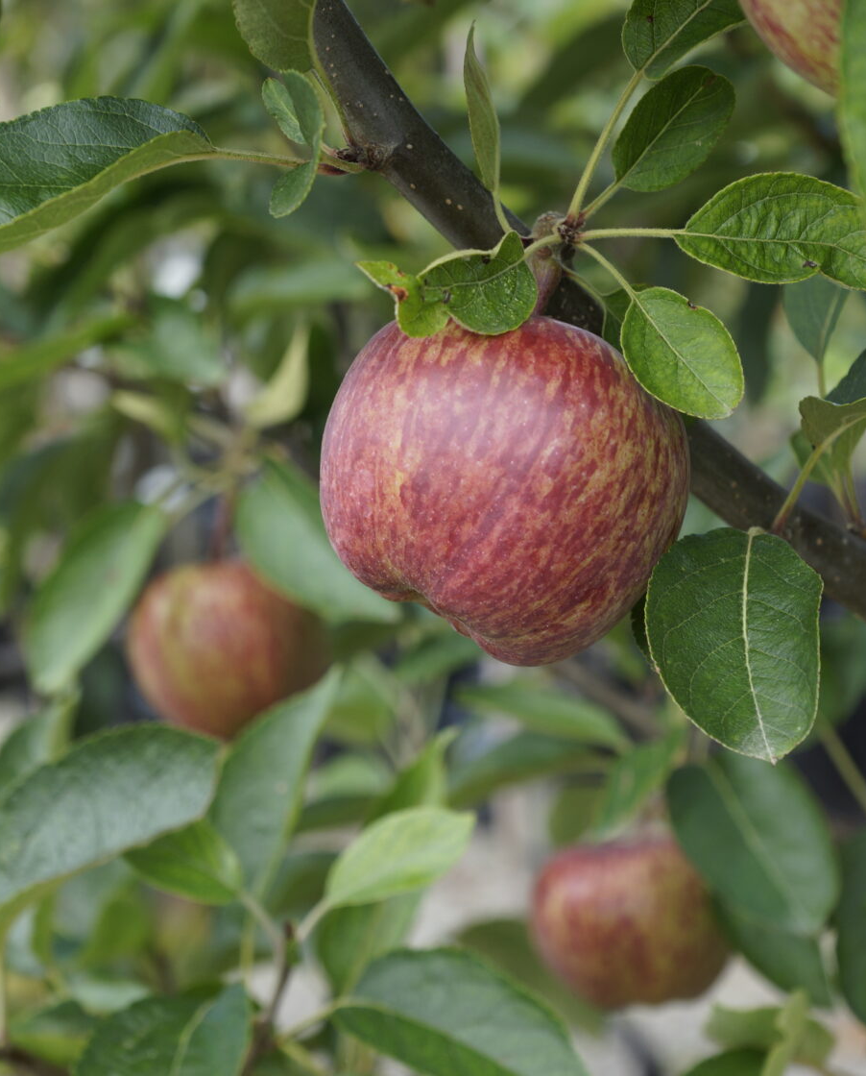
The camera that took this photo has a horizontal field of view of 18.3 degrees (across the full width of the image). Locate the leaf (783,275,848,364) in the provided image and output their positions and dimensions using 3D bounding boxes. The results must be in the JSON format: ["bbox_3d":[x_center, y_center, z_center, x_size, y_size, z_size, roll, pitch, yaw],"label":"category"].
[{"bbox_3d":[0.090,-0.059,0.645,0.019,0.037,0.010,-6,-9,-16],"label":"leaf"}]

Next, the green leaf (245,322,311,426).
[{"bbox_3d":[-0.058,-0.062,1.035,0.018,0.045,0.011,7,-26,45],"label":"green leaf"}]

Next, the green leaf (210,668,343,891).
[{"bbox_3d":[-0.045,0.069,0.755,0.033,0.069,0.015,21,-11,-8],"label":"green leaf"}]

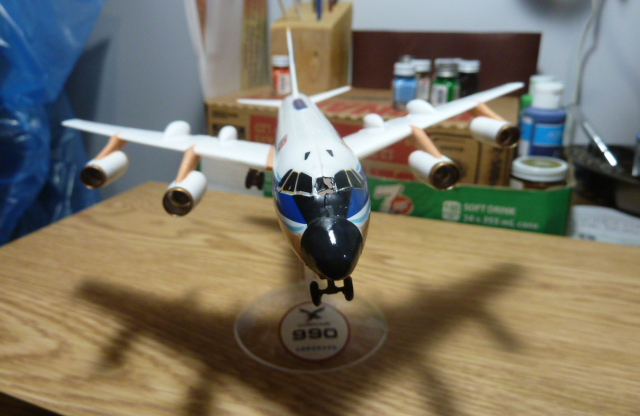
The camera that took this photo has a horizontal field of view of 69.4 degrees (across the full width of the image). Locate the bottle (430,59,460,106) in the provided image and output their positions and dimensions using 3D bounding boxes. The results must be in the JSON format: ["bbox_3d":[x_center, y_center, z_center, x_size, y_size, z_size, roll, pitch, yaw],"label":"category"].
[{"bbox_3d":[0.125,-0.121,0.458,0.023,0.046,0.023,-19,27,-36],"label":"bottle"}]

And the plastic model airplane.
[{"bbox_3d":[-0.010,-0.053,0.219,0.275,0.091,0.319,-6,15,-3],"label":"plastic model airplane"}]

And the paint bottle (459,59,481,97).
[{"bbox_3d":[0.150,-0.125,0.463,0.023,0.046,0.023,5,23,17],"label":"paint bottle"}]

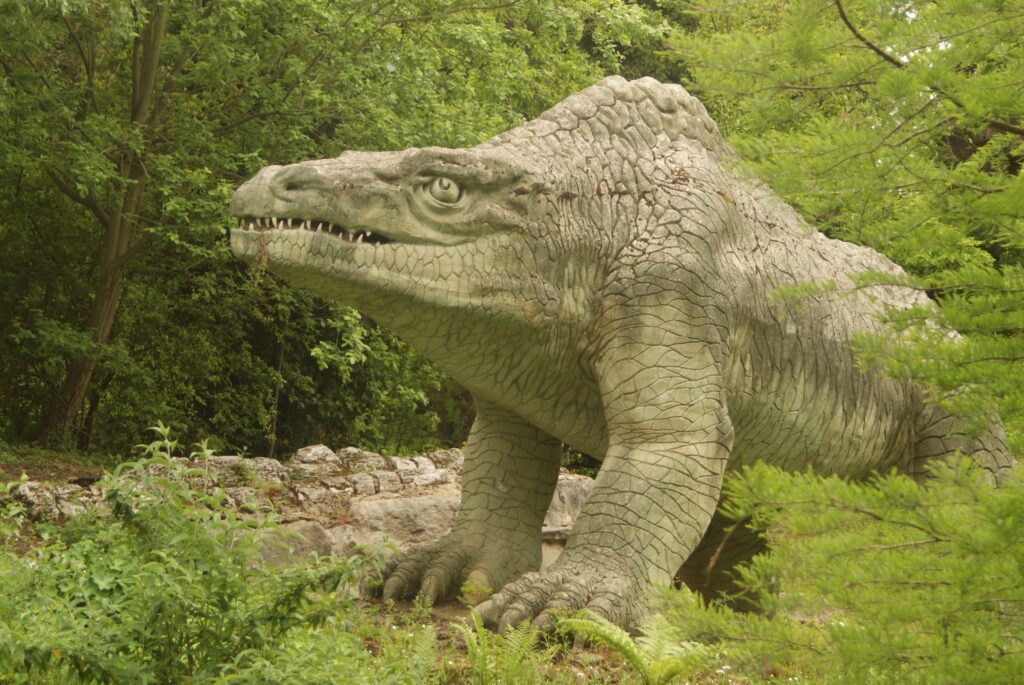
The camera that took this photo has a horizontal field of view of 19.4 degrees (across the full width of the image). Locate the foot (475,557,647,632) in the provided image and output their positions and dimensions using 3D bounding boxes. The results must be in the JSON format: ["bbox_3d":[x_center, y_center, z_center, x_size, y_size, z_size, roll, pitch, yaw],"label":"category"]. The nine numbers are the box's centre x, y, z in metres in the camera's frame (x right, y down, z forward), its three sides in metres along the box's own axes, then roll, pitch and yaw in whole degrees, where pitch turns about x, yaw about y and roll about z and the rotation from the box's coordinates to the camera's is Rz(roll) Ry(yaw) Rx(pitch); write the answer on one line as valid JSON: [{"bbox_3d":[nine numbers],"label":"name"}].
[{"bbox_3d":[0.348,1.736,20.600,1.050,0.500,0.880,-1,1,-41],"label":"foot"}]

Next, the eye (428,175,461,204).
[{"bbox_3d":[-0.463,-1.042,20.500,0.245,0.195,0.130,0,1,-7],"label":"eye"}]

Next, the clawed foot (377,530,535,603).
[{"bbox_3d":[-0.410,1.656,22.100,1.050,0.500,0.880,-1,1,-45],"label":"clawed foot"}]

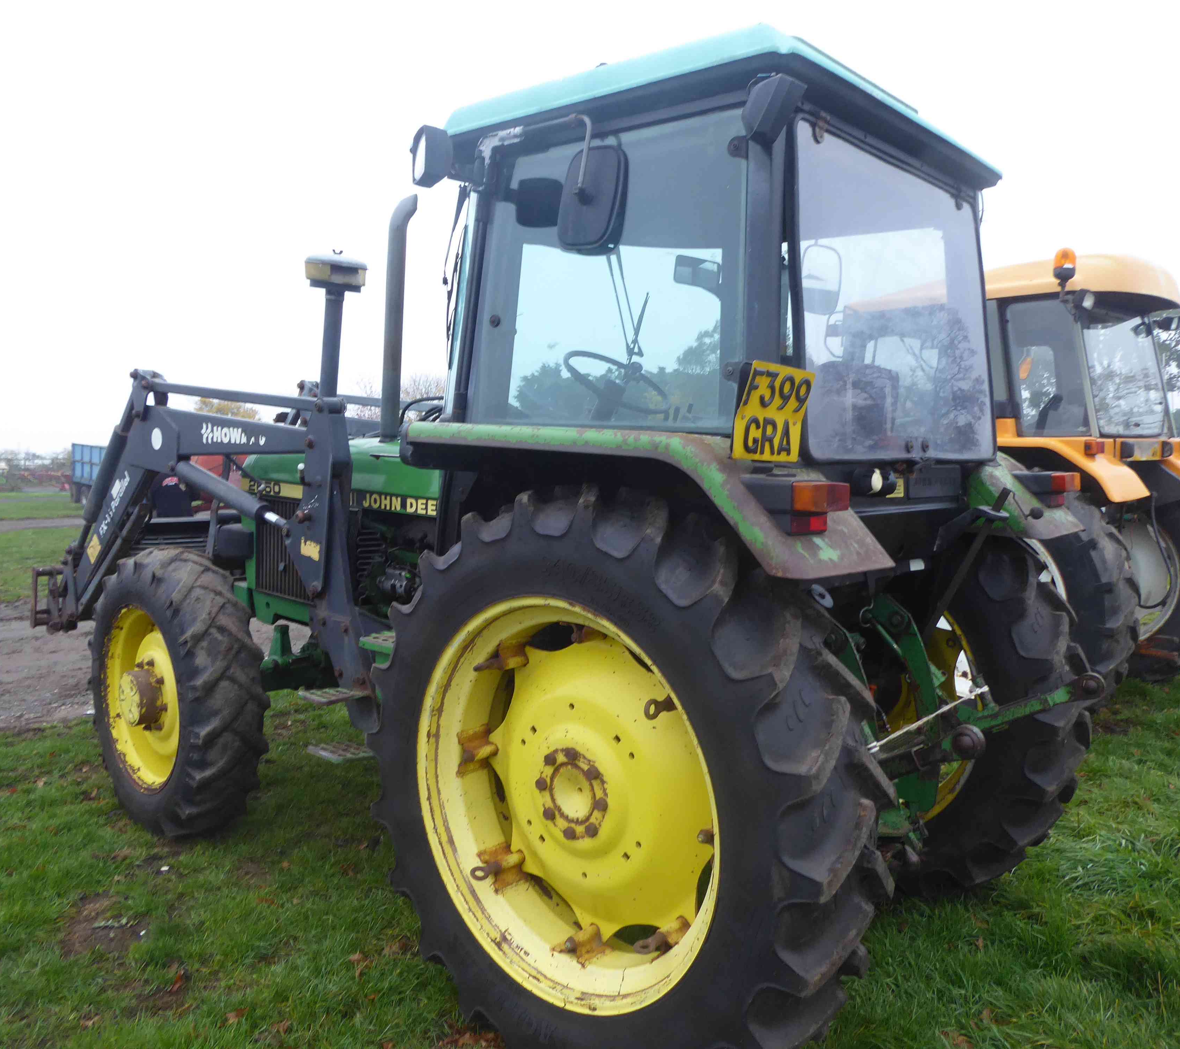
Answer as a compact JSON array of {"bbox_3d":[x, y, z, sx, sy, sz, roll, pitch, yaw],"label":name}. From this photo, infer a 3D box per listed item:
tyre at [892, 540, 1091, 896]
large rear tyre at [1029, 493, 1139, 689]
[{"bbox_3d":[1.008,0.604,3.713,1.510,1.510,0.340,3,5,42],"label":"tyre"},{"bbox_3d":[2.350,0.420,5.970,0.420,1.560,1.560,-3,5,-41],"label":"large rear tyre"}]

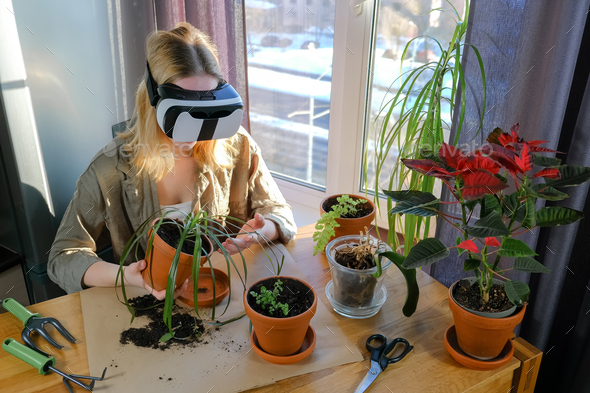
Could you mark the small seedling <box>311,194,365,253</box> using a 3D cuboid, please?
[{"bbox_3d":[0.121,0.072,1.407,0.140,0.110,0.120,1,26,0],"label":"small seedling"}]

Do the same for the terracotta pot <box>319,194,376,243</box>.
[{"bbox_3d":[0.139,0.078,1.438,0.144,0.116,0.144,1,26,0],"label":"terracotta pot"}]

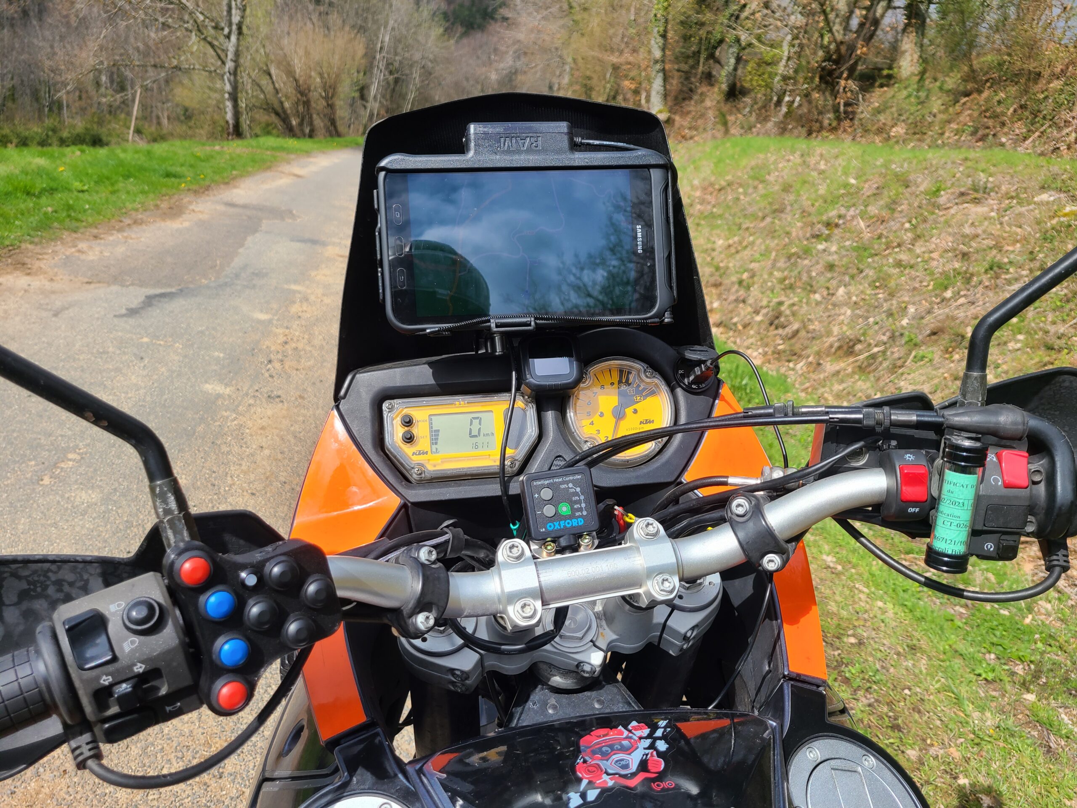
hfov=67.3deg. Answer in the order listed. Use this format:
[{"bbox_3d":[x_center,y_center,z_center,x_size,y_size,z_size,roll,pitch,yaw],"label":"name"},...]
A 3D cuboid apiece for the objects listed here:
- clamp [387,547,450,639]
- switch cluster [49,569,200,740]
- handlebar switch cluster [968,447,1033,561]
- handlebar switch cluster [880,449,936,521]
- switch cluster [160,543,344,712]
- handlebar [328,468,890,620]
[{"bbox_3d":[-0.075,0.118,0.507,0.032,0.055,0.044,2,-8,-36],"label":"clamp"},{"bbox_3d":[-0.208,0.128,0.410,0.056,0.069,0.048,-15,-11,-33],"label":"switch cluster"},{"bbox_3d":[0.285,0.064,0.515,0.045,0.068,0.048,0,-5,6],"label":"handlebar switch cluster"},{"bbox_3d":[0.238,0.053,0.520,0.031,0.046,0.042,0,-5,6],"label":"handlebar switch cluster"},{"bbox_3d":[-0.149,0.115,0.422,0.075,0.085,0.036,-16,8,-30],"label":"switch cluster"},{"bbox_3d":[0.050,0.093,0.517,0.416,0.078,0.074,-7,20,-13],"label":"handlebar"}]

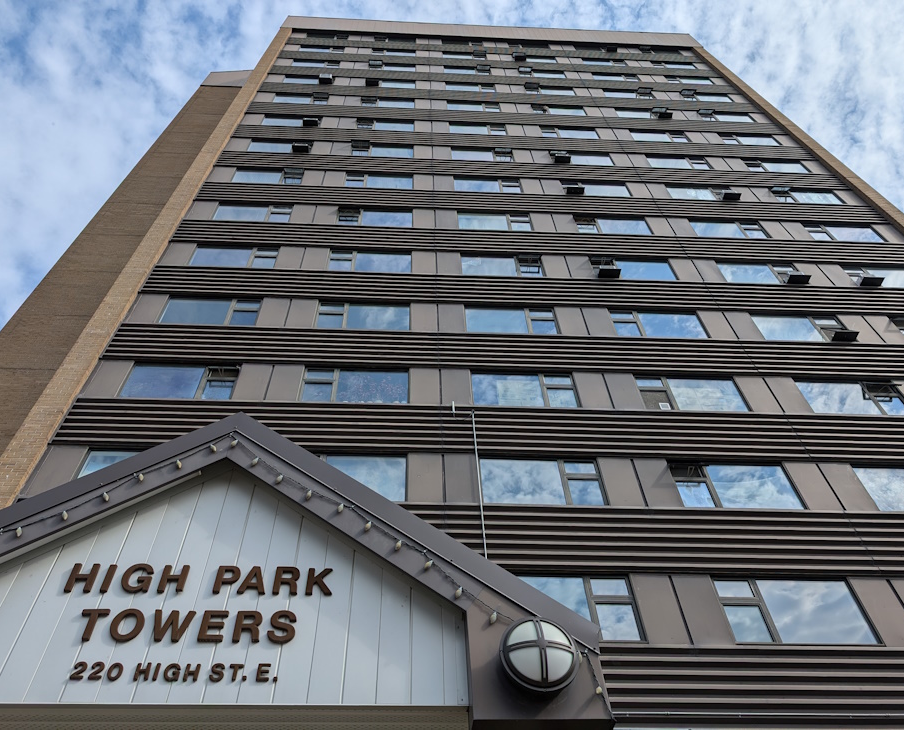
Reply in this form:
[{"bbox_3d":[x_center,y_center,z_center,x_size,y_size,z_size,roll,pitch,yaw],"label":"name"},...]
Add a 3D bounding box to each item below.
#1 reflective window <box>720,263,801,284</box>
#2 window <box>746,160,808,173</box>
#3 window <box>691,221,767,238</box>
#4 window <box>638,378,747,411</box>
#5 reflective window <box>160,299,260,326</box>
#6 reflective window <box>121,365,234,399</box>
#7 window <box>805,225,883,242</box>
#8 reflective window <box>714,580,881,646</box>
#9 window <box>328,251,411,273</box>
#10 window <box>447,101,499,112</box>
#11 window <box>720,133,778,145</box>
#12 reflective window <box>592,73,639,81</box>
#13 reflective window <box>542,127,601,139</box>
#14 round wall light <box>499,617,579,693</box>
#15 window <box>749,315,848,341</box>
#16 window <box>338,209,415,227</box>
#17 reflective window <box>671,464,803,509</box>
[{"bbox_3d":[8.886,-2.611,19.324,2.323,1.162,0.120,1,-51,-4],"label":"reflective window"},{"bbox_3d":[12.232,-7.484,25.469,2.290,1.150,0.120,1,-51,-4],"label":"window"},{"bbox_3d":[8.665,-4.214,21.085,2.280,1.150,0.120,1,-51,-4],"label":"window"},{"bbox_3d":[5.390,0.659,15.213,2.310,1.130,0.100,1,-51,-4],"label":"window"},{"bbox_3d":[-5.871,-1.299,16.426,2.300,1.130,0.120,1,-51,-4],"label":"reflective window"},{"bbox_3d":[-5.806,0.409,14.511,2.280,1.130,0.100,1,-51,-4],"label":"reflective window"},{"bbox_3d":[12.596,-4.263,21.709,2.300,1.130,0.120,1,-51,-4],"label":"window"},{"bbox_3d":[5.441,3.913,10.703,2.330,1.170,0.120,1,-51,-4],"label":"reflective window"},{"bbox_3d":[-2.211,-2.784,18.315,2.230,1.150,0.120,1,-51,-4],"label":"window"},{"bbox_3d":[0.923,-11.282,29.373,2.300,1.130,0.120,1,-51,-4],"label":"window"},{"bbox_3d":[12.389,-9.223,27.828,2.350,1.162,0.120,1,-51,-4],"label":"window"},{"bbox_3d":[8.318,-14.341,33.797,2.350,1.162,0.120,1,-51,-4],"label":"reflective window"},{"bbox_3d":[4.829,-9.537,27.790,2.310,1.130,0.100,1,-51,-4],"label":"reflective window"},{"bbox_3d":[0.376,1.243,2.894,0.336,0.336,0.180,1,-51,-4],"label":"round wall light"},{"bbox_3d":[9.072,-0.956,17.546,2.380,1.130,0.100,1,-51,-4],"label":"window"},{"bbox_3d":[-2.330,-4.556,20.767,2.300,1.130,0.120,1,-51,-4],"label":"window"},{"bbox_3d":[5.449,2.316,12.945,2.300,1.130,0.120,1,-51,-4],"label":"reflective window"}]

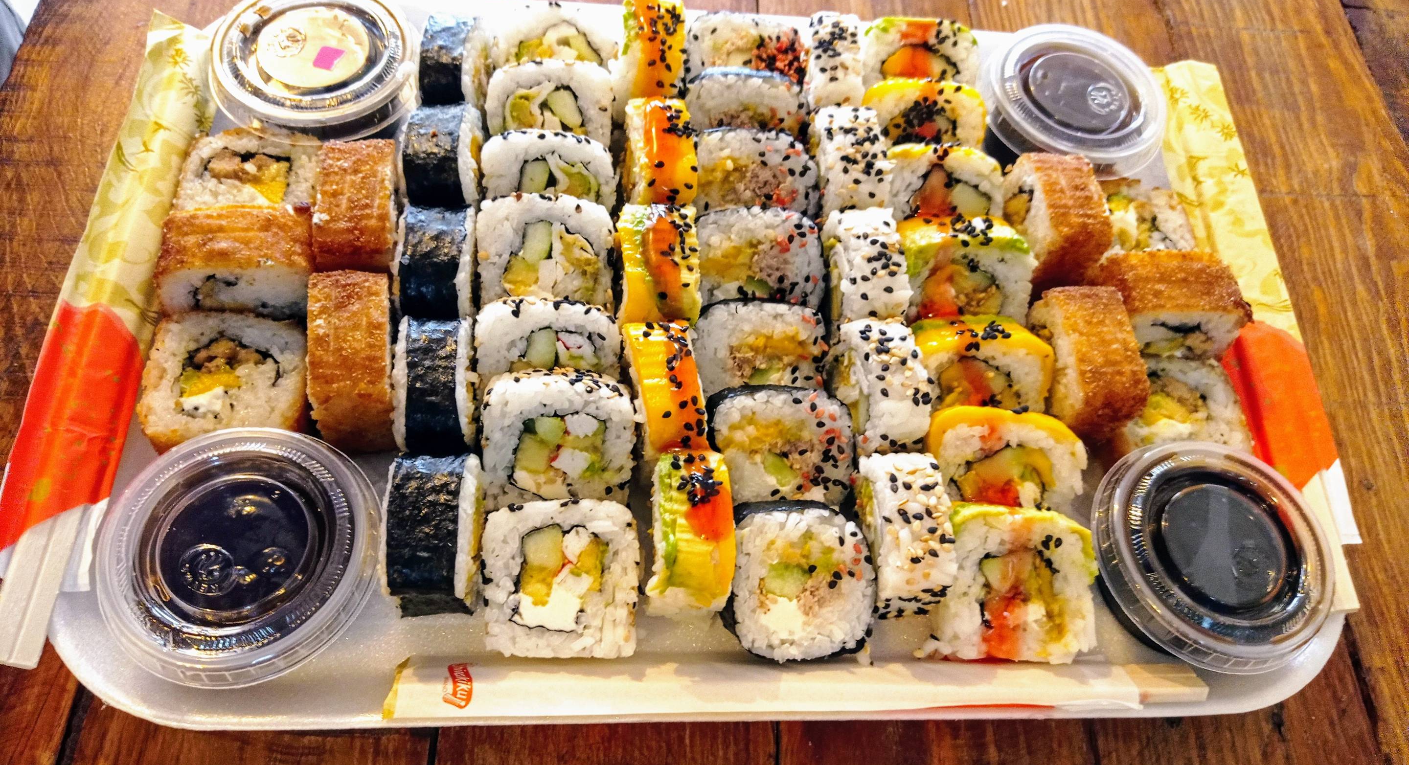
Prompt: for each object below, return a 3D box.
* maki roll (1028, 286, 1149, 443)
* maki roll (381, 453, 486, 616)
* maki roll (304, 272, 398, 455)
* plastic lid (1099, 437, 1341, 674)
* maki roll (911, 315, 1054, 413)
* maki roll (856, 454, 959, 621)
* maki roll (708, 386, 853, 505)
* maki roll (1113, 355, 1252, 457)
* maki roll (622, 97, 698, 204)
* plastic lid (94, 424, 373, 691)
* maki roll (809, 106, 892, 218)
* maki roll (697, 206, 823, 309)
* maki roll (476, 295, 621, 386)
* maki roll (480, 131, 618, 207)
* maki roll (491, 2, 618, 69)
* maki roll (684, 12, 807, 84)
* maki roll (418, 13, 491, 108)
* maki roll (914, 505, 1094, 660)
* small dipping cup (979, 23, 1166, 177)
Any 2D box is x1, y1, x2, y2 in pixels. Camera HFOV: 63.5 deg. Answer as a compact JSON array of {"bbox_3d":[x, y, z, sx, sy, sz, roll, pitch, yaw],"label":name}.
[{"bbox_3d":[0.114,-0.005,0.338,0.022,0.042,0.043,0,59,-4],"label":"maki roll"},{"bbox_3d":[-0.072,0.041,0.306,0.023,0.038,0.040,0,59,-6],"label":"maki roll"},{"bbox_3d":[-0.101,-0.006,0.328,0.021,0.040,0.044,-2,59,-9],"label":"maki roll"},{"bbox_3d":[0.143,0.054,0.334,0.068,0.029,0.068,1,59,-7],"label":"plastic lid"},{"bbox_3d":[0.083,0.002,0.347,0.041,0.040,0.024,8,24,-3],"label":"maki roll"},{"bbox_3d":[0.056,0.043,0.321,0.022,0.039,0.042,-4,59,3],"label":"maki roll"},{"bbox_3d":[0.021,0.022,0.328,0.040,0.022,0.040,1,97,-7],"label":"maki roll"},{"bbox_3d":[0.146,0.007,0.355,0.039,0.021,0.037,0,101,-8],"label":"maki roll"},{"bbox_3d":[-0.015,-0.073,0.384,0.023,0.038,0.041,-1,59,-3],"label":"maki roll"},{"bbox_3d":[-0.116,0.043,0.285,0.066,0.009,0.066,1,59,-7],"label":"plastic lid"},{"bbox_3d":[0.051,-0.076,0.395,0.020,0.036,0.036,0,59,-8],"label":"maki roll"},{"bbox_3d":[0.018,-0.037,0.366,0.038,0.021,0.037,1,103,-7],"label":"maki roll"},{"bbox_3d":[-0.046,-0.004,0.336,0.041,0.021,0.040,1,101,-7],"label":"maki roll"},{"bbox_3d":[-0.048,-0.057,0.352,0.039,0.039,0.021,1,18,-6],"label":"maki roll"},{"bbox_3d":[-0.050,-0.107,0.382,0.040,0.039,0.021,1,20,-6],"label":"maki roll"},{"bbox_3d":[0.014,-0.112,0.409,0.041,0.040,0.021,1,17,-7],"label":"maki roll"},{"bbox_3d":[-0.082,-0.101,0.377,0.019,0.038,0.037,-1,59,-4],"label":"maki roll"},{"bbox_3d":[0.084,0.056,0.315,0.041,0.022,0.037,0,95,-8],"label":"maki roll"},{"bbox_3d":[0.132,-0.102,0.407,0.065,0.010,0.065,2,58,-7],"label":"small dipping cup"}]

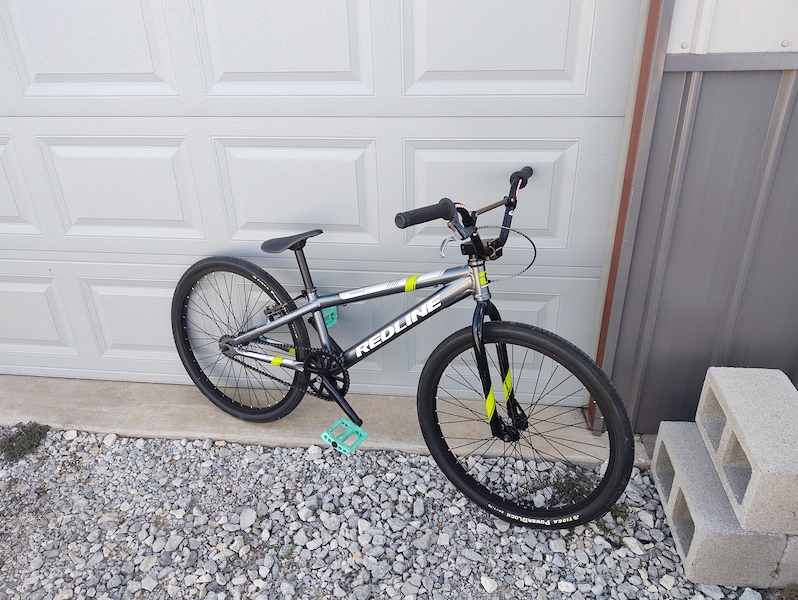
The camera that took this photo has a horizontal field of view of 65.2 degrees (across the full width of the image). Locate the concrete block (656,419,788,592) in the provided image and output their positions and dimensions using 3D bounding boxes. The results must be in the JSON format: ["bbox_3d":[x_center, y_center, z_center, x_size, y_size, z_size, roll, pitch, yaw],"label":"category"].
[{"bbox_3d":[0.859,0.545,1.720,0.194,0.192,0.397,2,29,6],"label":"concrete block"}]

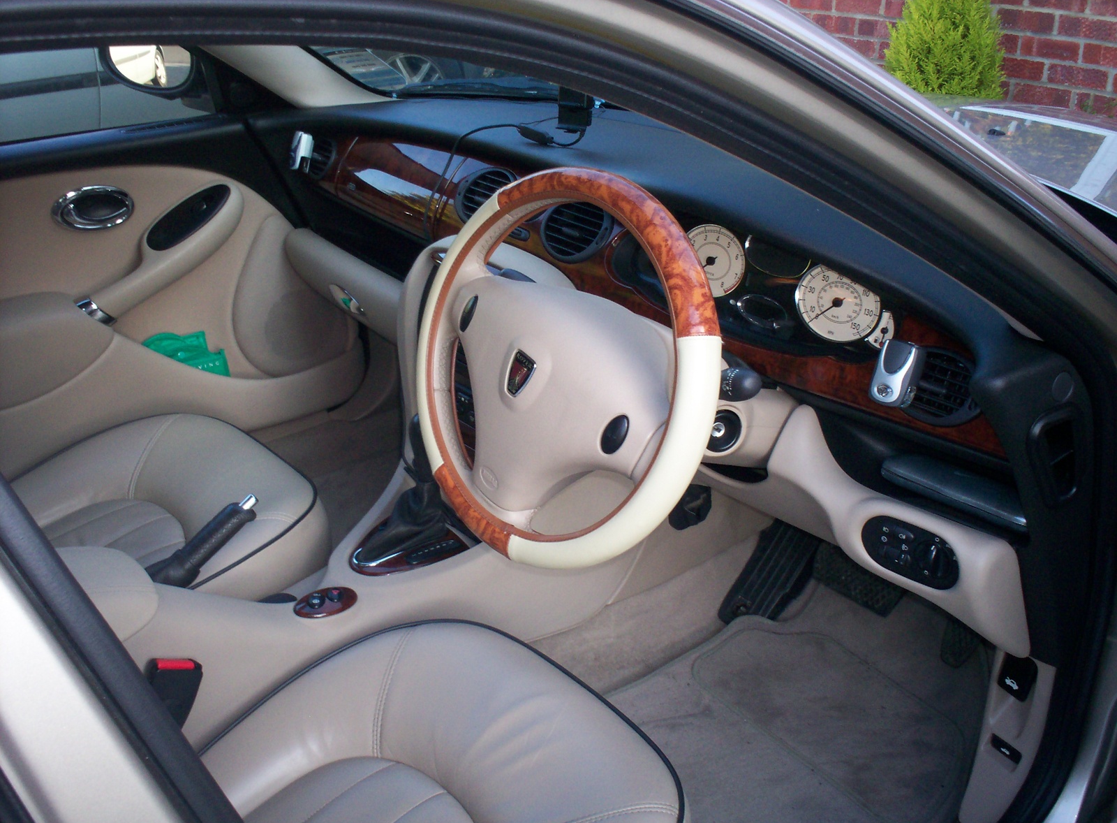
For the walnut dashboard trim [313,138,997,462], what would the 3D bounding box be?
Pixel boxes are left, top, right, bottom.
[{"bbox_3d":[-0.017,-0.239,1.552,0.118,0.157,1.370,-19,32,-35],"label":"walnut dashboard trim"}]

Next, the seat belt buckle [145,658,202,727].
[{"bbox_3d":[-0.427,0.320,1.288,0.055,0.090,0.029,14,10,-45],"label":"seat belt buckle"}]

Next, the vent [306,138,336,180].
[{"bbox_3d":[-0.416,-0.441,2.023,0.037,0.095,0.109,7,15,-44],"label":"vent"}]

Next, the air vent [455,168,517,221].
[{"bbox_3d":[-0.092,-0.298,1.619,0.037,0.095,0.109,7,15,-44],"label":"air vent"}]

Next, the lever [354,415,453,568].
[{"bbox_3d":[-0.203,0.096,1.572,0.160,0.190,0.088,-19,32,-35],"label":"lever"}]

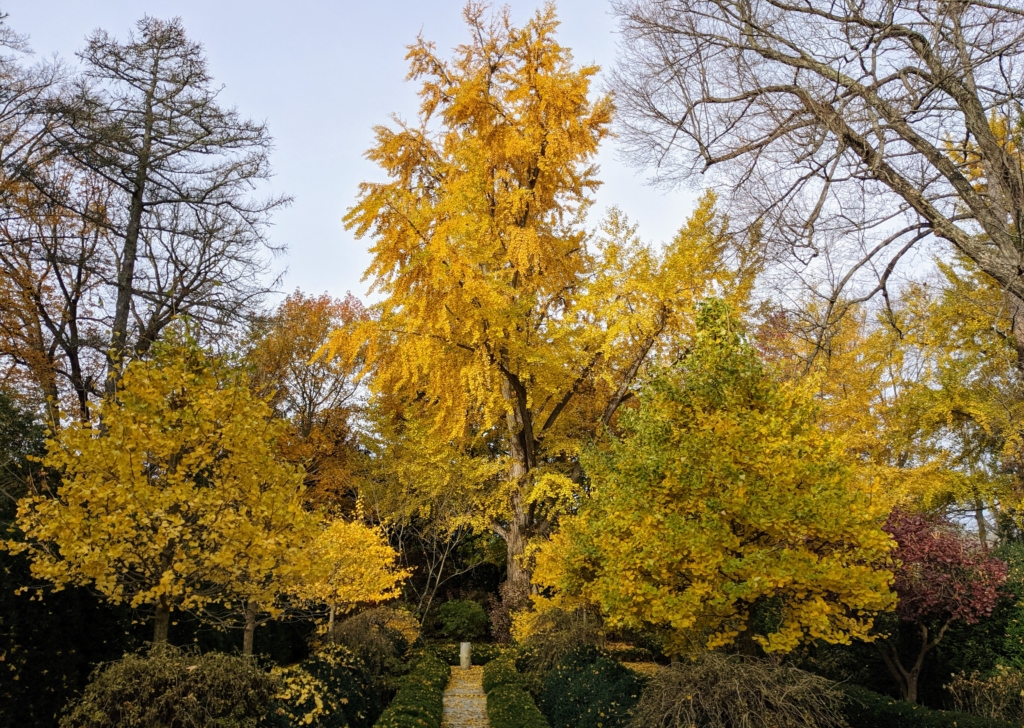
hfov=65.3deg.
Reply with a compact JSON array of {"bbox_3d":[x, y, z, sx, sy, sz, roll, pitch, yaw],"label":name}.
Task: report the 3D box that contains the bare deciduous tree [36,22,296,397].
[{"bbox_3d":[-14.795,-3.284,32.837,10.830,24.680,10.290,0,-12,0],"label":"bare deciduous tree"}]

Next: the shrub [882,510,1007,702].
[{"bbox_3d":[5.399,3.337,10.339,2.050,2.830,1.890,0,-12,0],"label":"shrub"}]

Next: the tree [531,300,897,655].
[{"bbox_3d":[2.263,1.785,8.821,4.070,5.160,3.740,0,-12,0],"label":"tree"}]

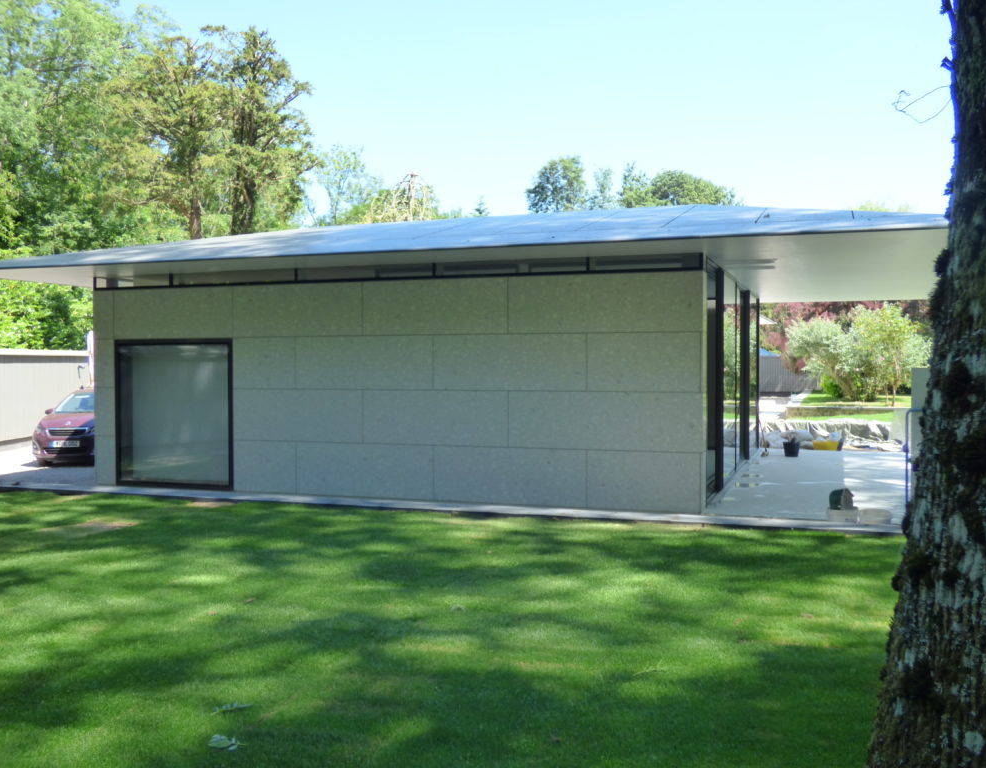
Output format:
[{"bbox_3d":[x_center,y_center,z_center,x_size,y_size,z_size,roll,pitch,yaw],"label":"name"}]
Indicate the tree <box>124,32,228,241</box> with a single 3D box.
[{"bbox_3d":[-11.071,-5.551,34.165,4.200,13.390,4.200,0,1,0],"label":"tree"}]

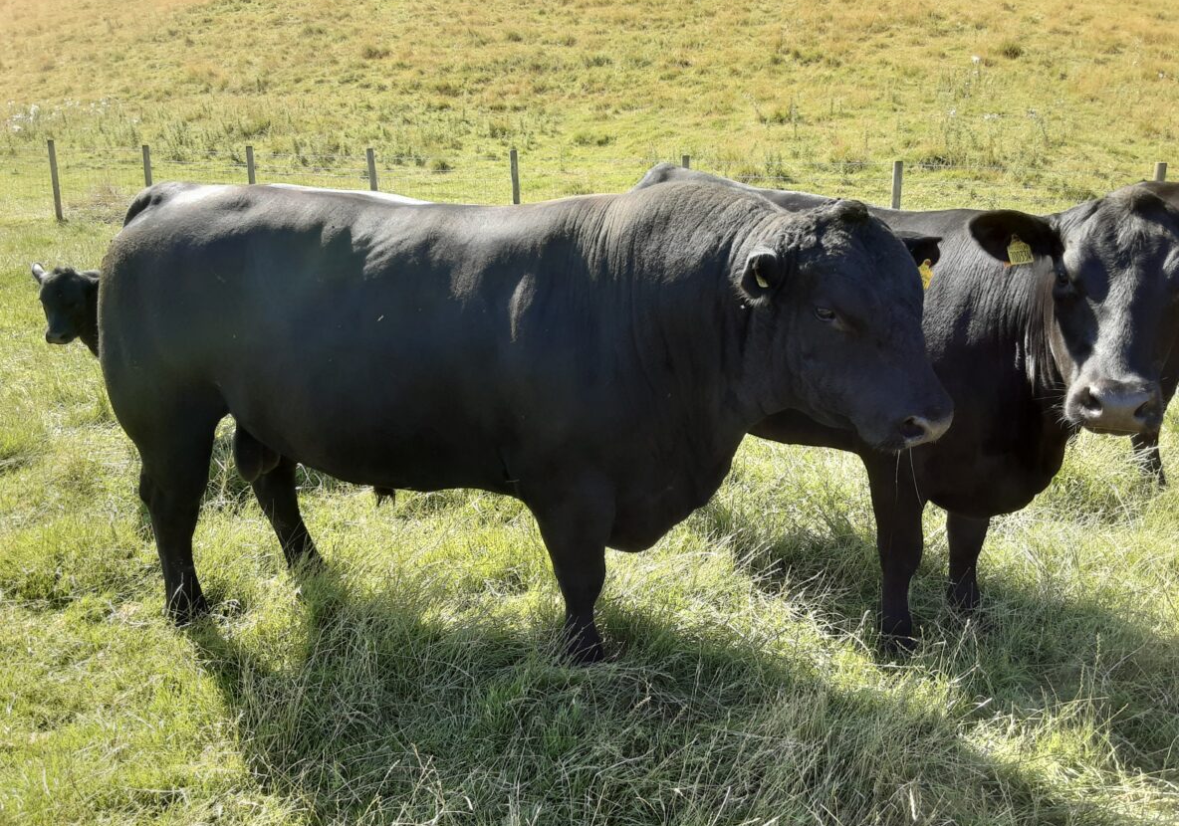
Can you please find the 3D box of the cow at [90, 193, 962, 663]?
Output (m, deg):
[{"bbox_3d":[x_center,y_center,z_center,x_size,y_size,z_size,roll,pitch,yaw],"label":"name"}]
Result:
[{"bbox_3d":[-0.215,0.015,3.025,2.550,1.450,0.780,2,15,12],"label":"cow"}]

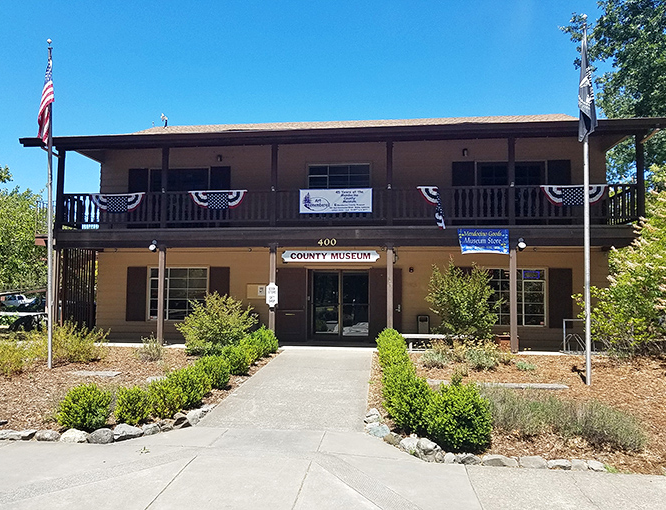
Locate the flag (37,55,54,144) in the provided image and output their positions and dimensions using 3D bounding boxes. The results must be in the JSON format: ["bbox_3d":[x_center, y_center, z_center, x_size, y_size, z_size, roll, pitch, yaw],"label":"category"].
[{"bbox_3d":[-5.714,-3.091,10.150,0.310,1.770,0.240,0,-4,6],"label":"flag"}]

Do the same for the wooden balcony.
[{"bbox_3d":[-0.042,-1.226,13.400,15.250,0.974,0.120,0,-4,7],"label":"wooden balcony"}]

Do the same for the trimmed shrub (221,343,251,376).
[{"bbox_3d":[-1.845,1.991,9.787,0.574,0.549,0.574,1,-3,-11],"label":"trimmed shrub"}]

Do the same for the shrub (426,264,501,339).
[{"bbox_3d":[3.030,1.264,11.967,1.651,2.132,1.600,0,-4,7],"label":"shrub"}]

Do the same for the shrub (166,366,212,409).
[{"bbox_3d":[-2.171,1.991,7.692,0.645,0.601,0.645,0,-4,7],"label":"shrub"}]

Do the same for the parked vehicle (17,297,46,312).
[{"bbox_3d":[-24.220,4.194,42.000,4.500,1.500,1.800,3,-4,-41],"label":"parked vehicle"}]

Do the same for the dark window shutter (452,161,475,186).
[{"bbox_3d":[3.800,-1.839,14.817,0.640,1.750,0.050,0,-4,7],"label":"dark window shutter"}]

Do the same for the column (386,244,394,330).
[{"bbox_3d":[1.436,1.076,12.752,0.145,2.581,0.145,0,-4,6],"label":"column"}]

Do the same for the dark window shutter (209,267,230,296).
[{"bbox_3d":[-3.382,1.180,15.193,0.608,1.637,0.045,0,-4,6],"label":"dark window shutter"}]

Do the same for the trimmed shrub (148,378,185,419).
[{"bbox_3d":[-2.325,2.004,7.144,0.487,0.533,0.487,0,-4,7],"label":"trimmed shrub"}]

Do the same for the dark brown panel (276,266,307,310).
[{"bbox_3d":[-1.208,1.006,15.001,0.925,1.241,0.050,0,-3,7],"label":"dark brown panel"}]

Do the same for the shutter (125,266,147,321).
[{"bbox_3d":[-6.077,1.216,15.784,0.613,1.660,0.050,0,-4,7],"label":"shutter"}]

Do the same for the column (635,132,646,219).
[{"bbox_3d":[7.357,-1.783,12.188,0.145,2.184,0.145,0,-3,7],"label":"column"}]

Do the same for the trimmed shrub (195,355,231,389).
[{"bbox_3d":[-1.966,1.916,8.400,0.620,0.580,0.620,0,-4,6],"label":"trimmed shrub"}]

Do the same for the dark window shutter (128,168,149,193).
[{"bbox_3d":[-5.870,-1.609,15.410,0.607,1.980,0.040,0,-3,7],"label":"dark window shutter"}]

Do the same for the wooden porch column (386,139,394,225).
[{"bbox_3d":[1.457,-1.812,12.941,0.145,2.217,0.145,0,-4,6],"label":"wooden porch column"}]

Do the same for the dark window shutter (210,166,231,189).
[{"bbox_3d":[-3.328,-1.615,15.105,0.604,1.989,0.040,0,-3,7],"label":"dark window shutter"}]

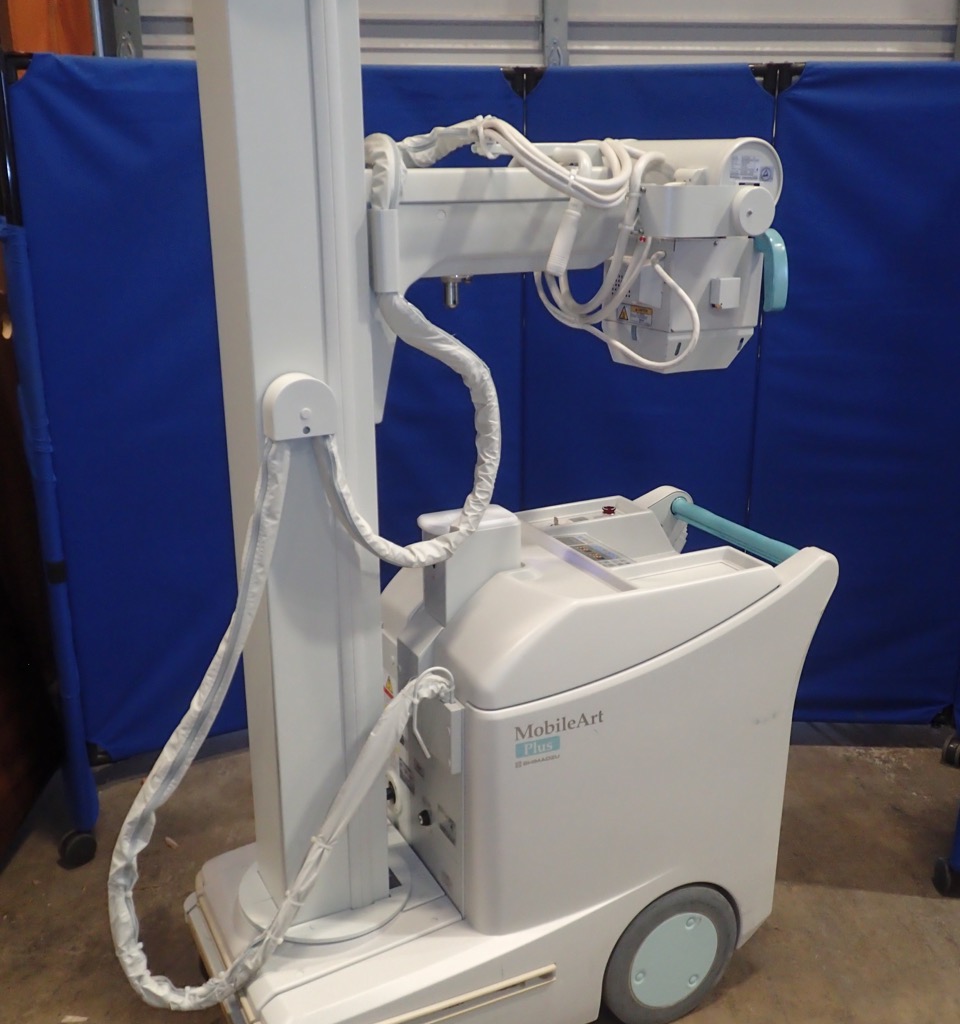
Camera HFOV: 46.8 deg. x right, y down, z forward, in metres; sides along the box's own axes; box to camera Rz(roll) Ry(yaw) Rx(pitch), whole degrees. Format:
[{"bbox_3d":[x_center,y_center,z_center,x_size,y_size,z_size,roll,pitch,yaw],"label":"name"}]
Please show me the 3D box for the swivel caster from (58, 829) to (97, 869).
[{"bbox_3d":[-0.959,0.795,2.634,0.050,0.082,0.075,14,22,39],"label":"swivel caster"}]

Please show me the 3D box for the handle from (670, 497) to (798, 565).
[{"bbox_3d":[0.501,0.039,2.230,0.045,0.042,0.355,-9,19,-25],"label":"handle"}]

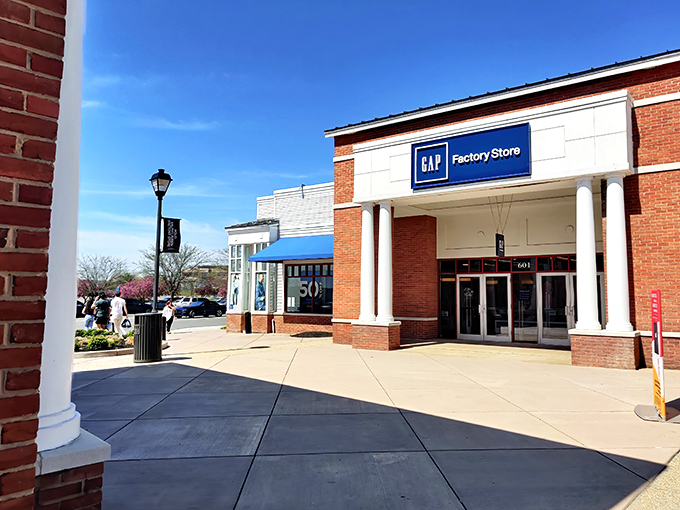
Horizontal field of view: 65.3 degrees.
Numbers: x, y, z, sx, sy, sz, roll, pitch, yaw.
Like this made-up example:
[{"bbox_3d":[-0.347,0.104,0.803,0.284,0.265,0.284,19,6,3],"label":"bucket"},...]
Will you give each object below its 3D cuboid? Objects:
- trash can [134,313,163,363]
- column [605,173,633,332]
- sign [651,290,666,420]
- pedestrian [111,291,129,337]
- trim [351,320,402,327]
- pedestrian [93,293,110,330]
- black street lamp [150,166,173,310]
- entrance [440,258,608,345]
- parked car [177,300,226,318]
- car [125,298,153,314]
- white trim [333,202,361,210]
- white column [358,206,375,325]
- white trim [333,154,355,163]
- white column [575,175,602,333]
[{"bbox_3d":[-4.263,1.844,11.817,0.570,1.030,0.570,3,-5,-29],"label":"trash can"},{"bbox_3d":[5.852,-0.047,11.140,0.500,3.300,0.500,-3,-6,36],"label":"column"},{"bbox_3d":[4.077,1.242,6.786,0.050,1.545,0.895,-2,-5,26],"label":"sign"},{"bbox_3d":[-8.083,2.200,19.400,0.600,1.730,0.480,3,-5,-30],"label":"pedestrian"},{"bbox_3d":[1.029,1.962,15.039,1.263,0.085,0.640,-3,-6,37],"label":"trim"},{"bbox_3d":[-8.705,2.195,19.400,0.580,1.680,0.420,3,-5,-30],"label":"pedestrian"},{"bbox_3d":[-5.180,0.036,15.112,0.440,5.083,0.440,-3,-6,37],"label":"black street lamp"},{"bbox_3d":[5.785,1.413,16.774,5.840,2.720,0.250,-3,-6,36],"label":"entrance"},{"bbox_3d":[-11.985,4.697,45.800,1.850,1.450,4.800,-3,-6,36],"label":"parked car"},{"bbox_3d":[-18.386,4.466,46.000,1.850,1.450,4.600,-2,-5,30],"label":"car"},{"bbox_3d":[0.261,-1.540,16.595,1.128,0.130,0.100,-3,-6,37],"label":"white trim"},{"bbox_3d":[0.805,0.196,15.362,0.470,3.483,0.470,1,-5,0],"label":"white column"},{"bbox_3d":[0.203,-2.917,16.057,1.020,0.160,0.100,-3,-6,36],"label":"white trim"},{"bbox_3d":[5.362,-0.022,11.502,0.500,3.300,0.500,-3,-6,36],"label":"white column"}]

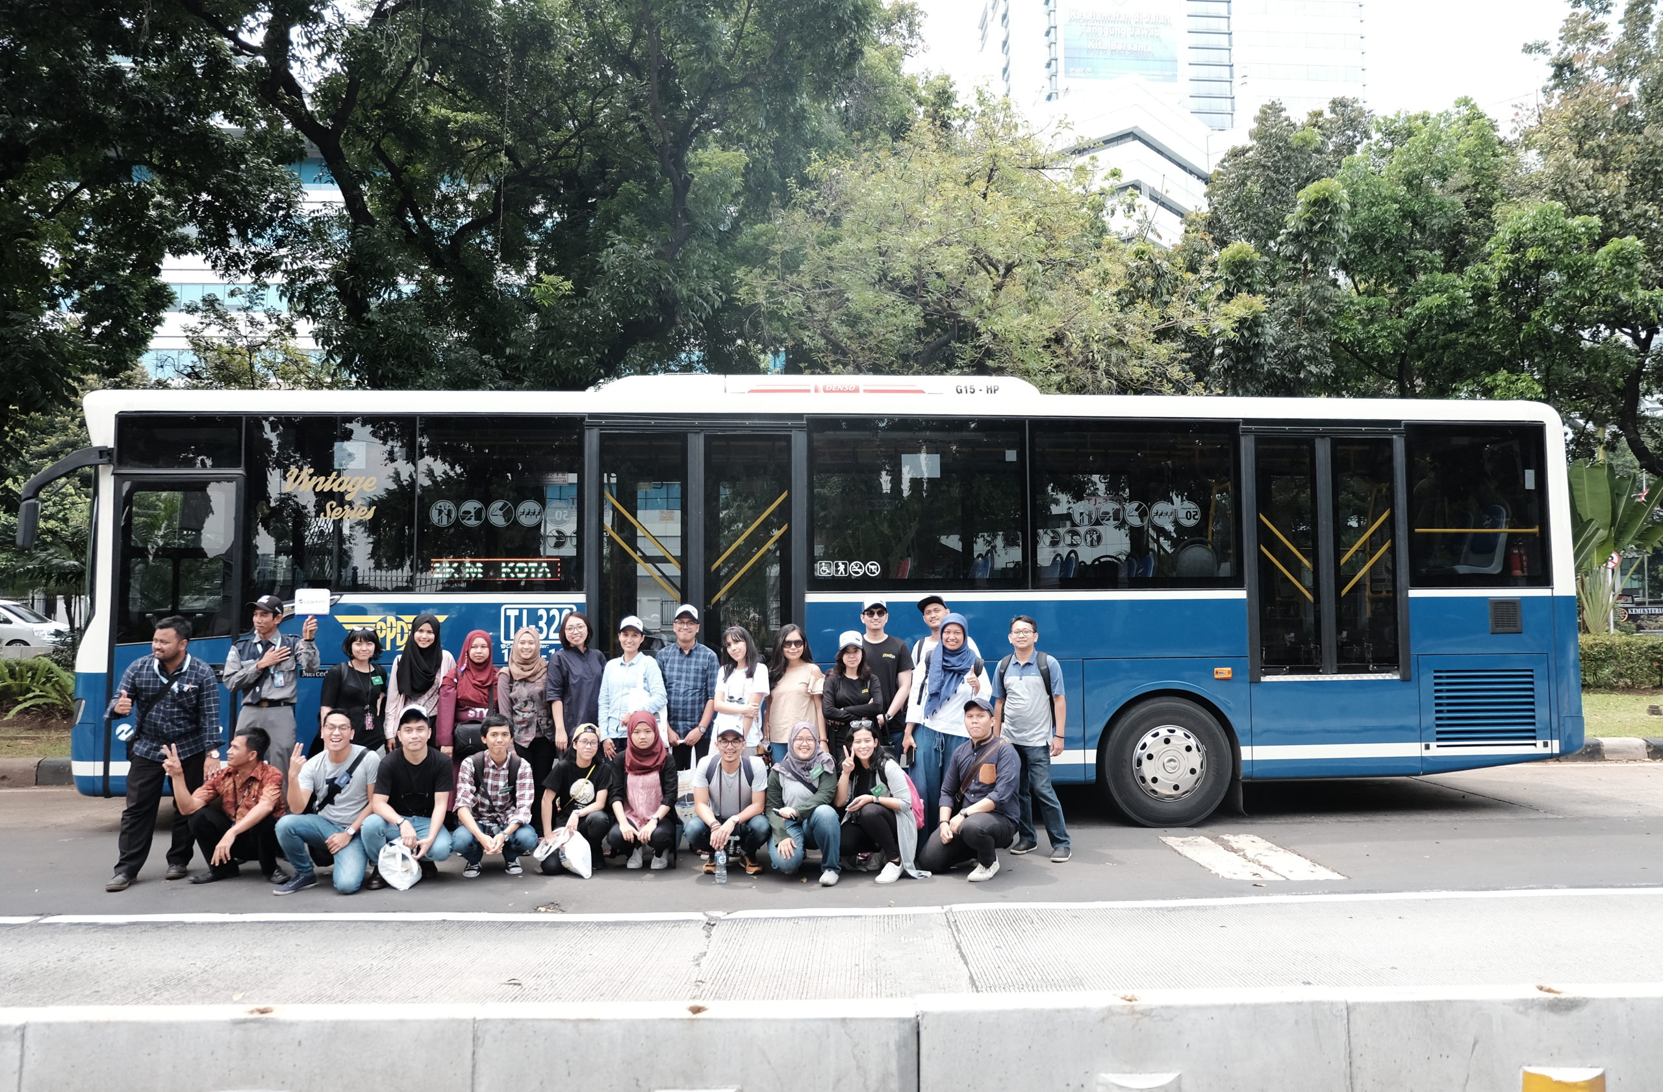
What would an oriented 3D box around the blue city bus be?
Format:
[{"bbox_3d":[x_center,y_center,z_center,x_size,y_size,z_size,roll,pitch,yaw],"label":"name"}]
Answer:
[{"bbox_3d":[0.138,0.490,9.974,12.185,3.680,2.500,0,-4,-5],"label":"blue city bus"}]

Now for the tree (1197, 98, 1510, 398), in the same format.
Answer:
[{"bbox_3d":[9.908,-2.787,20.712,6.200,11.451,6.000,0,-4,-5],"label":"tree"}]

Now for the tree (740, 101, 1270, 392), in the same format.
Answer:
[{"bbox_3d":[2.863,-2.391,18.686,8.600,10.492,8.000,0,-4,-5],"label":"tree"}]

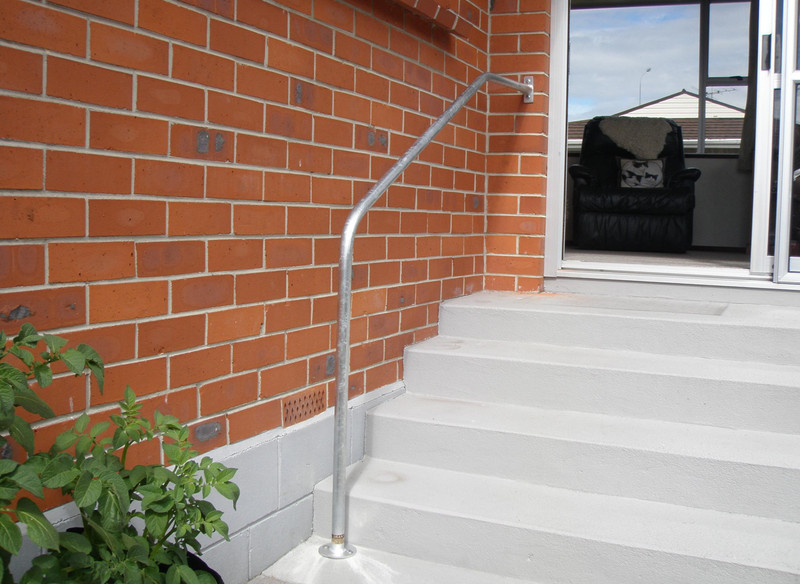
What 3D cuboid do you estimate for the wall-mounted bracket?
[{"bbox_3d":[0.541,-0.848,3.680,0.041,0.112,0.016,4,5,25],"label":"wall-mounted bracket"}]

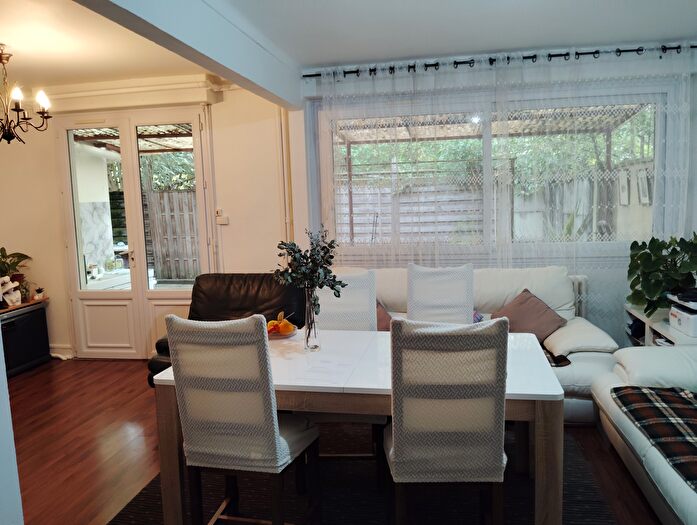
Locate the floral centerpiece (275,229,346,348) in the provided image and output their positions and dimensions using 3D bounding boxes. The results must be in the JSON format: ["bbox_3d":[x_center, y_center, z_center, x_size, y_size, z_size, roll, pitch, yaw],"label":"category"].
[{"bbox_3d":[-0.183,0.131,2.645,0.330,0.563,0.300,0,7,11],"label":"floral centerpiece"}]

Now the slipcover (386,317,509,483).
[{"bbox_3d":[0.361,0.467,2.151,0.440,0.650,0.540,-1,7,4],"label":"slipcover"}]

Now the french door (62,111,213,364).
[{"bbox_3d":[-1.936,-0.229,5.223,1.480,2.300,0.090,0,7,11],"label":"french door"}]

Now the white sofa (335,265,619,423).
[{"bbox_3d":[0.742,0.527,4.074,2.100,0.900,1.000,0,7,11],"label":"white sofa"}]

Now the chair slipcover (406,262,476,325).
[{"bbox_3d":[0.501,0.364,3.014,0.440,0.650,0.530,-1,7,7],"label":"chair slipcover"}]

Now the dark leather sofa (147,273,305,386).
[{"bbox_3d":[-0.829,0.522,4.620,1.380,0.880,0.870,0,7,11],"label":"dark leather sofa"}]

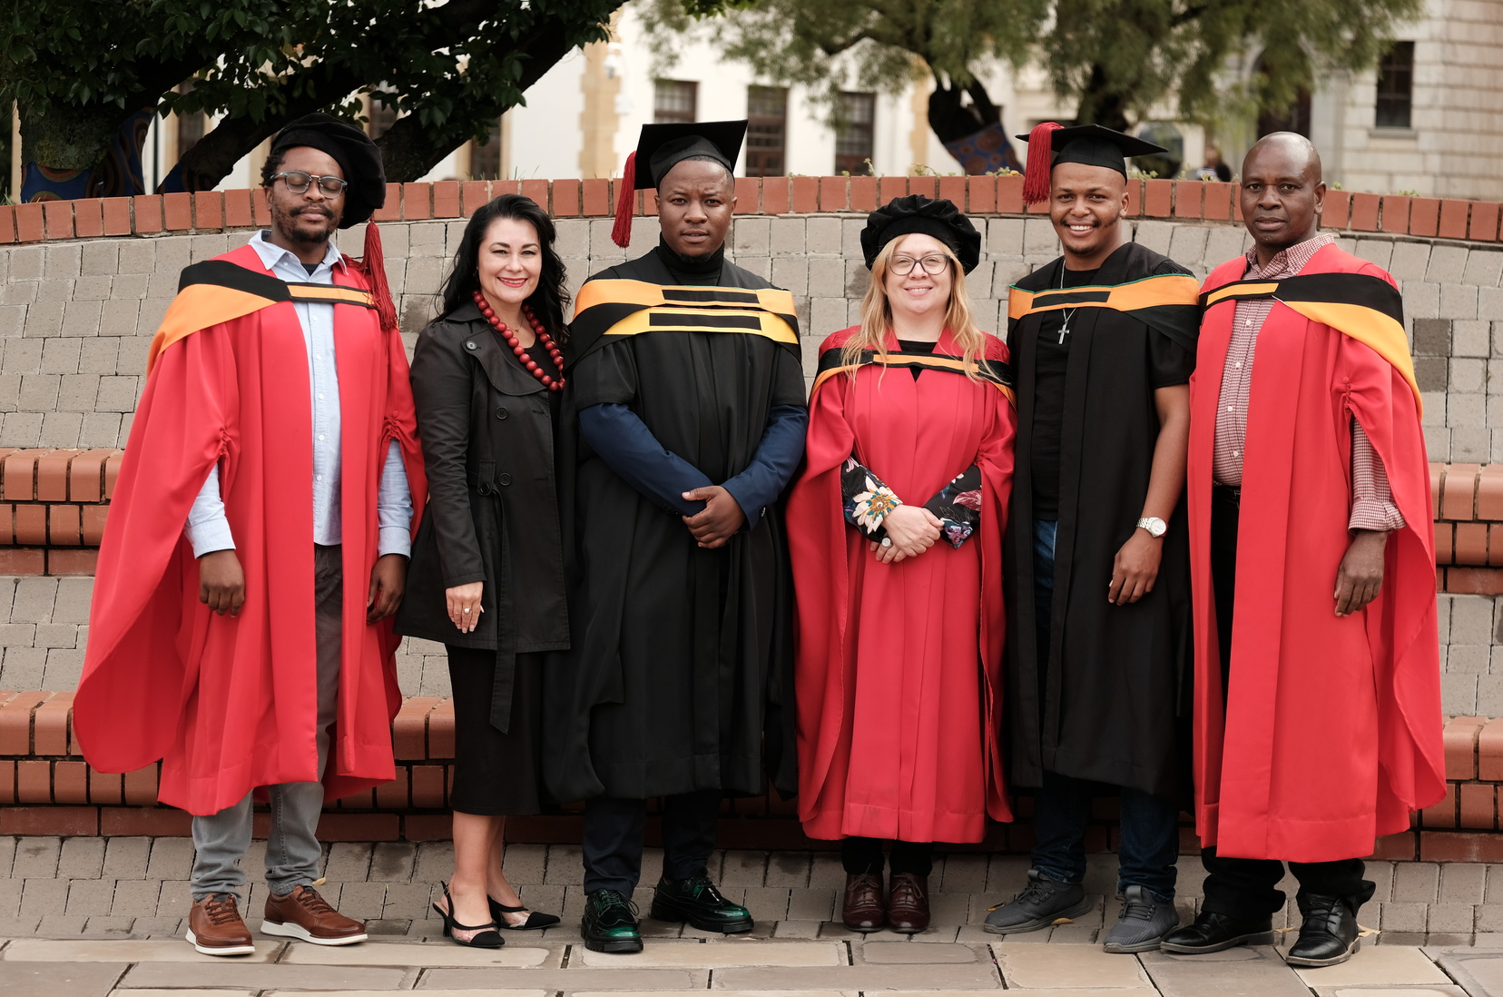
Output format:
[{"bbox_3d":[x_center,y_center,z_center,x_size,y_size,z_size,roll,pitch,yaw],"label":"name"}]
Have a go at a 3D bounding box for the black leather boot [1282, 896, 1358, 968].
[{"bbox_3d":[1.221,0.921,8.120,0.107,0.125,0.290,3,3,30],"label":"black leather boot"}]

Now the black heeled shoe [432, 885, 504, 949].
[{"bbox_3d":[-0.622,0.908,8.300,0.085,0.120,0.235,-4,6,-37],"label":"black heeled shoe"}]

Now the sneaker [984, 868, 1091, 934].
[{"bbox_3d":[0.640,0.893,8.500,0.300,0.120,0.107,-7,11,-40],"label":"sneaker"}]

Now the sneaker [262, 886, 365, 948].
[{"bbox_3d":[-0.940,0.893,8.170,0.288,0.112,0.107,4,4,40],"label":"sneaker"}]

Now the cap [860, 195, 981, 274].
[{"bbox_3d":[0.369,-0.577,8.330,0.262,0.145,0.265,2,-9,2],"label":"cap"}]

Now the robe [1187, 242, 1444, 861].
[{"bbox_3d":[1.211,0.097,8.150,0.520,1.300,0.420,3,3,30],"label":"robe"}]

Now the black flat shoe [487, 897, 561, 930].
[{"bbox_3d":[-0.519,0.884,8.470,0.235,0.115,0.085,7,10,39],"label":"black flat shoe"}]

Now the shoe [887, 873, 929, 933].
[{"bbox_3d":[0.352,0.888,8.540,0.095,0.105,0.265,0,10,0],"label":"shoe"}]

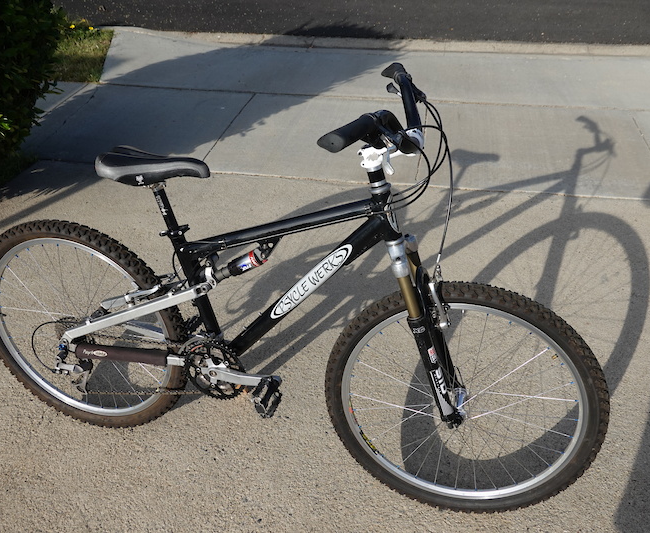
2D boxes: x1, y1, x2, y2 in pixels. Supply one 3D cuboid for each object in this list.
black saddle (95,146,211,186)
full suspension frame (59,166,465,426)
[{"bbox_3d":[-0.390,-0.226,1.437,0.278,0.076,0.148,9,28,14],"label":"black saddle"},{"bbox_3d":[-0.177,0.019,1.492,1.082,0.611,0.180,9,28,14],"label":"full suspension frame"}]

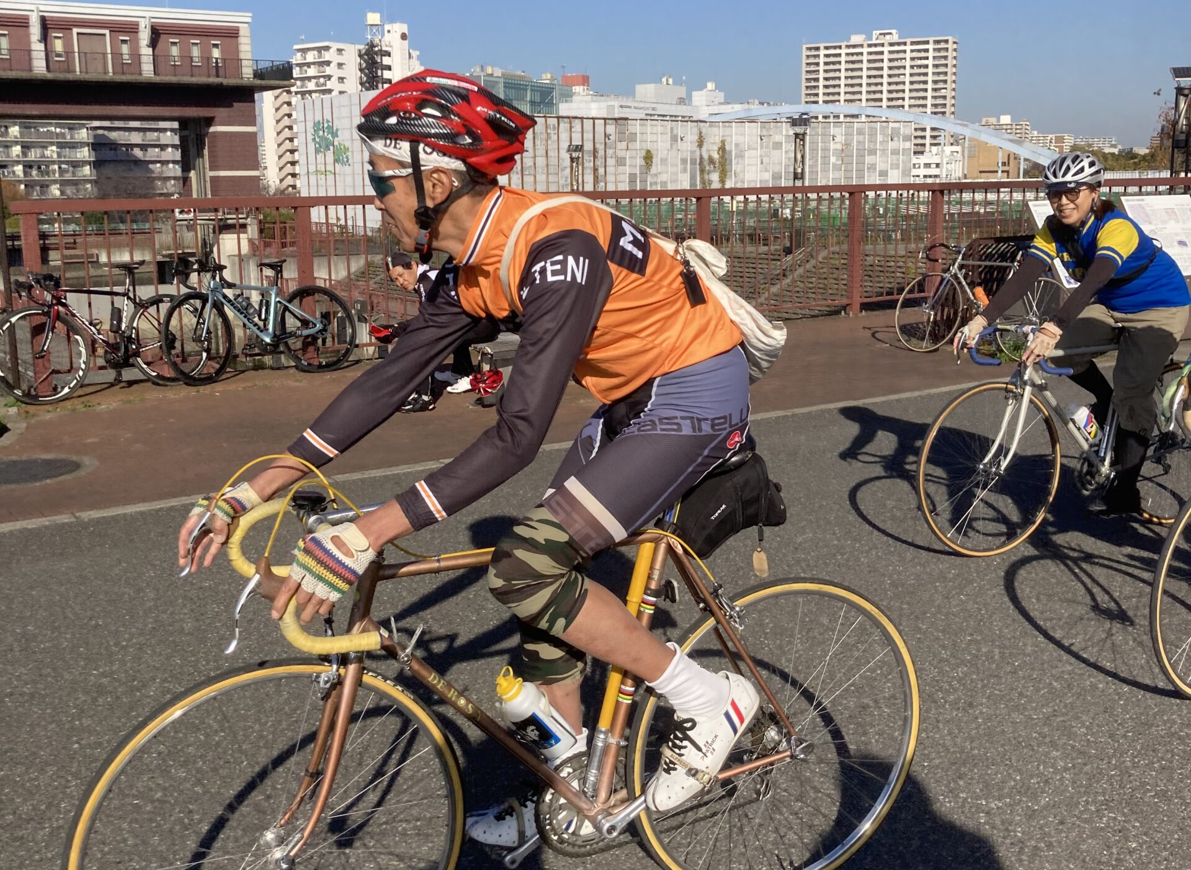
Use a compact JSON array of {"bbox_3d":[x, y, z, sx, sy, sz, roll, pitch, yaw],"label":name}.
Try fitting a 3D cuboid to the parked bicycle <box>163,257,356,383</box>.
[{"bbox_3d":[-2.507,-0.872,9.551,1.660,0.930,0.440,-11,10,-41],"label":"parked bicycle"}]

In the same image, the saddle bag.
[{"bbox_3d":[0.225,0.118,2.395,0.230,0.160,0.120,-22,20,-20],"label":"saddle bag"}]

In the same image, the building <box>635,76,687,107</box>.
[{"bbox_3d":[16.535,-85.609,320.000,7.000,8.000,12.000,11,17,43],"label":"building"}]

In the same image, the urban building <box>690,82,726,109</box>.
[{"bbox_3d":[27.970,-84.528,320.000,6.500,7.000,5.500,11,17,43],"label":"urban building"}]

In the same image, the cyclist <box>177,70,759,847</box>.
[{"bbox_3d":[-0.173,0.127,2.208,1.040,1.450,0.500,-6,13,-24],"label":"cyclist"}]

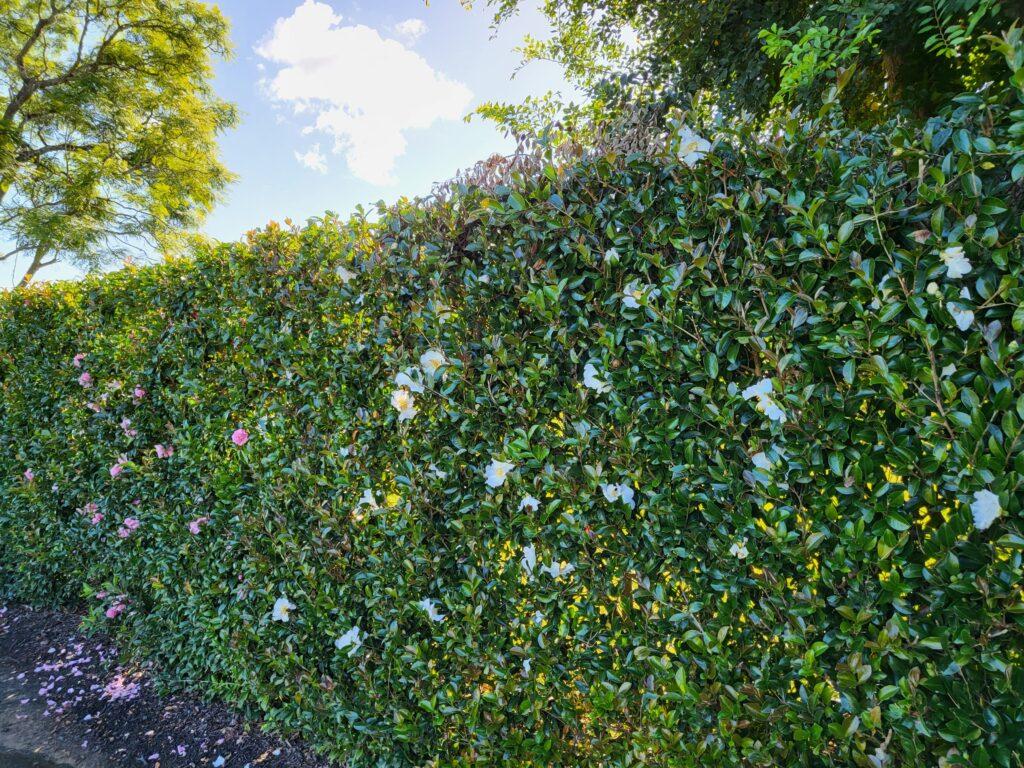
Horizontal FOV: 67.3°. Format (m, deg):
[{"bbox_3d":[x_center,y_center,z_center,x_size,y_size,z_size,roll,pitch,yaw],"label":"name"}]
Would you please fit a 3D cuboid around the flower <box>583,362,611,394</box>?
[{"bbox_3d":[0.203,-0.013,1.845,0.070,0.075,0.045,0,-6,30],"label":"flower"}]

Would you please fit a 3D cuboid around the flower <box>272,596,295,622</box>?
[{"bbox_3d":[-0.889,0.878,2.994,0.080,0.090,0.045,0,0,-9],"label":"flower"}]

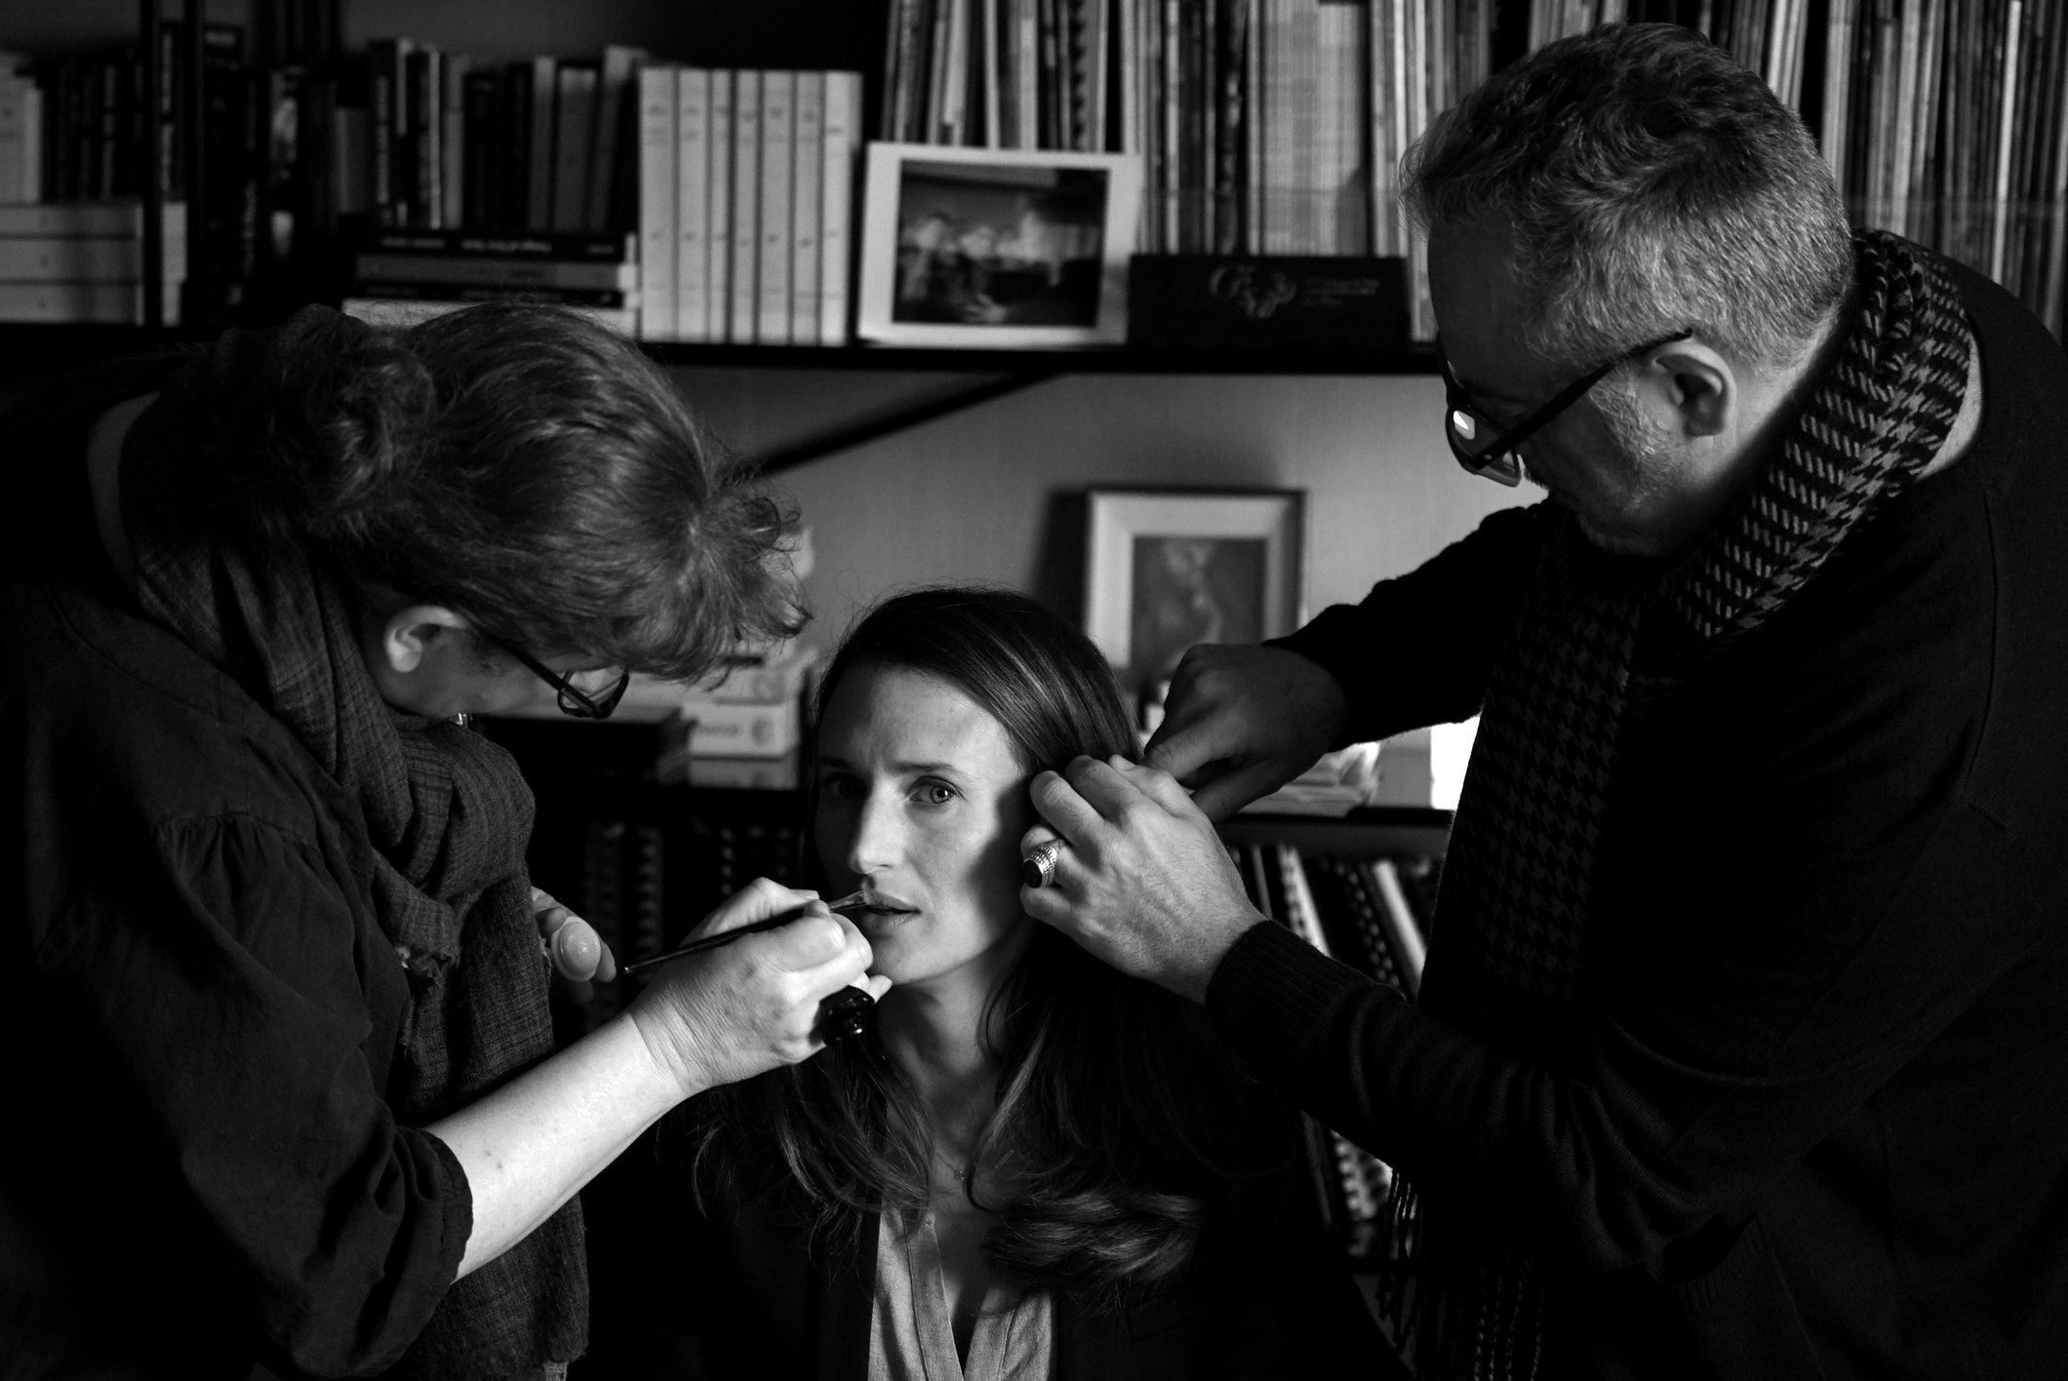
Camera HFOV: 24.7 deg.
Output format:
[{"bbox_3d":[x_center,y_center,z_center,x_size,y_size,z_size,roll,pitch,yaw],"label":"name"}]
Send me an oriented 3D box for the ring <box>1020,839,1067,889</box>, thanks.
[{"bbox_3d":[0.006,0.096,2.600,0.013,0.023,0.027,28,37,28],"label":"ring"}]

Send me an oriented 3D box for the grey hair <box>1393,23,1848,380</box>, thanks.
[{"bbox_3d":[0.311,-0.252,2.470,0.205,0.200,0.180,-27,-2,16],"label":"grey hair"}]

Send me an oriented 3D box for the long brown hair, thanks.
[{"bbox_3d":[-0.030,0.146,2.700,0.320,0.412,0.260,2,2,16],"label":"long brown hair"}]

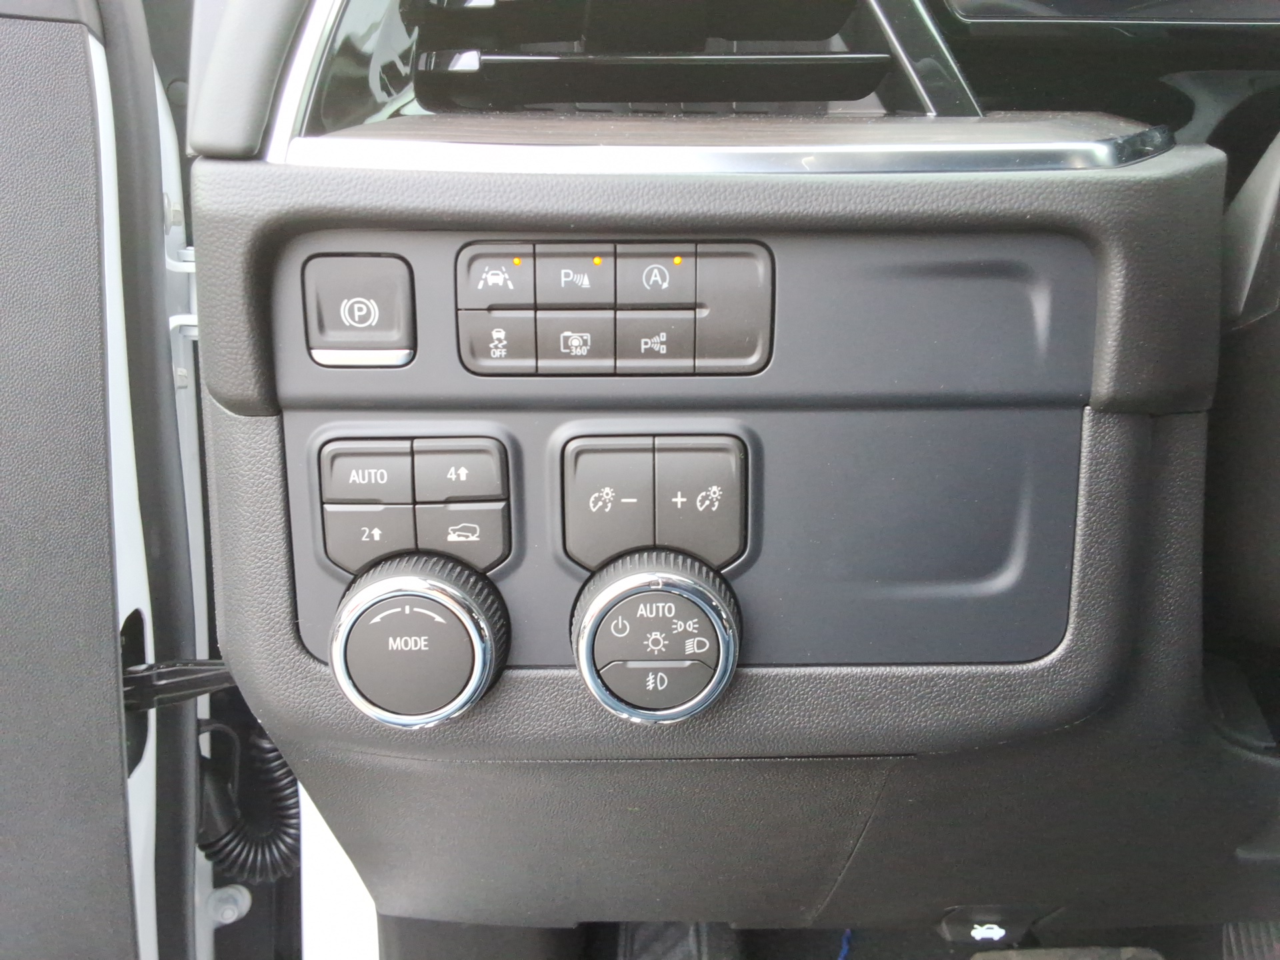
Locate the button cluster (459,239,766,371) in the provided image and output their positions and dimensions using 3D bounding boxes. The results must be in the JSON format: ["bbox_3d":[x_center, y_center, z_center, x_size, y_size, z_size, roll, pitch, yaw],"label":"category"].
[{"bbox_3d":[-0.006,-0.044,0.269,0.079,0.034,0.010,0,12,0],"label":"button cluster"}]

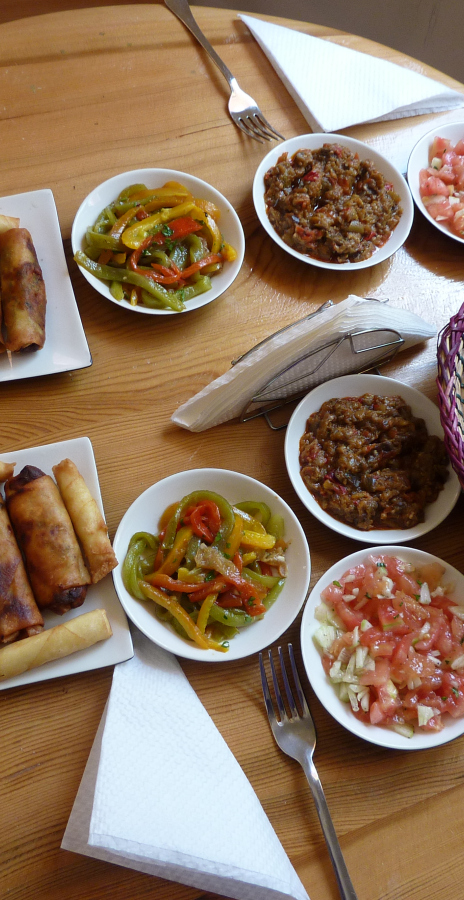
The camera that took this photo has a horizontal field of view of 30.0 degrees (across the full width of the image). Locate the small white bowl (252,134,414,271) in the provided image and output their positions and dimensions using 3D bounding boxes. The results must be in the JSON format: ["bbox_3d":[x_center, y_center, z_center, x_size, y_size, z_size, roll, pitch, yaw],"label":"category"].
[{"bbox_3d":[0.075,-0.183,0.665,0.123,0.029,0.123,3,68,-7],"label":"small white bowl"}]

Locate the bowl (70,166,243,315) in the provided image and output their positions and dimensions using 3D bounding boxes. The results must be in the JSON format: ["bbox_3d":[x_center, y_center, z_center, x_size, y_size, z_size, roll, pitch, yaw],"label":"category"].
[{"bbox_3d":[-0.054,-0.145,0.632,0.123,0.029,0.123,3,68,-7],"label":"bowl"}]

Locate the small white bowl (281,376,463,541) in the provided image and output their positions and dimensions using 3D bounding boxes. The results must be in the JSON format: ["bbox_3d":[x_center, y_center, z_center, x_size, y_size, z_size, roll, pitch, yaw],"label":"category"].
[{"bbox_3d":[0.093,0.009,0.591,0.123,0.029,0.123,3,68,-7],"label":"small white bowl"}]

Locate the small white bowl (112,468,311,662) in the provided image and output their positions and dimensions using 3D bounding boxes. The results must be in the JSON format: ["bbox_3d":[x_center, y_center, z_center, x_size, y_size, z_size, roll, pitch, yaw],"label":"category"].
[{"bbox_3d":[-0.013,0.074,0.550,0.123,0.029,0.123,3,68,-7],"label":"small white bowl"}]

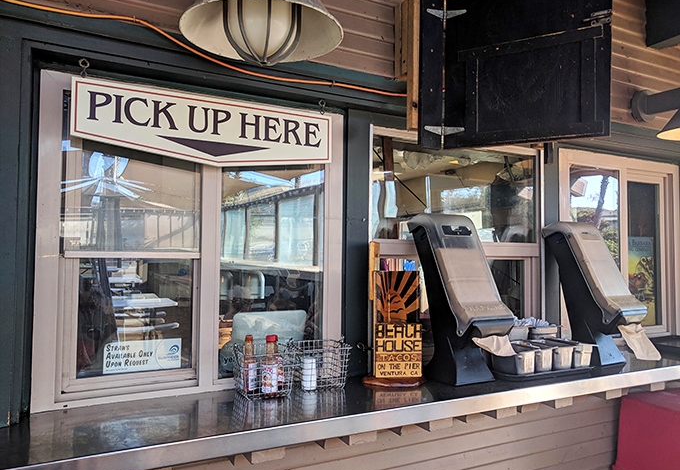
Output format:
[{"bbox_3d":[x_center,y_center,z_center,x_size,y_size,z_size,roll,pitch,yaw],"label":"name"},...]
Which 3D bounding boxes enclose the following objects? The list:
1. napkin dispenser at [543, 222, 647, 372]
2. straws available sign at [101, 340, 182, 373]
[{"bbox_3d":[1.089,0.238,2.201,0.193,0.592,0.365,2,-3,-32],"label":"napkin dispenser"},{"bbox_3d":[-0.602,0.372,1.569,0.224,0.091,0.005,2,-2,-27],"label":"straws available sign"}]

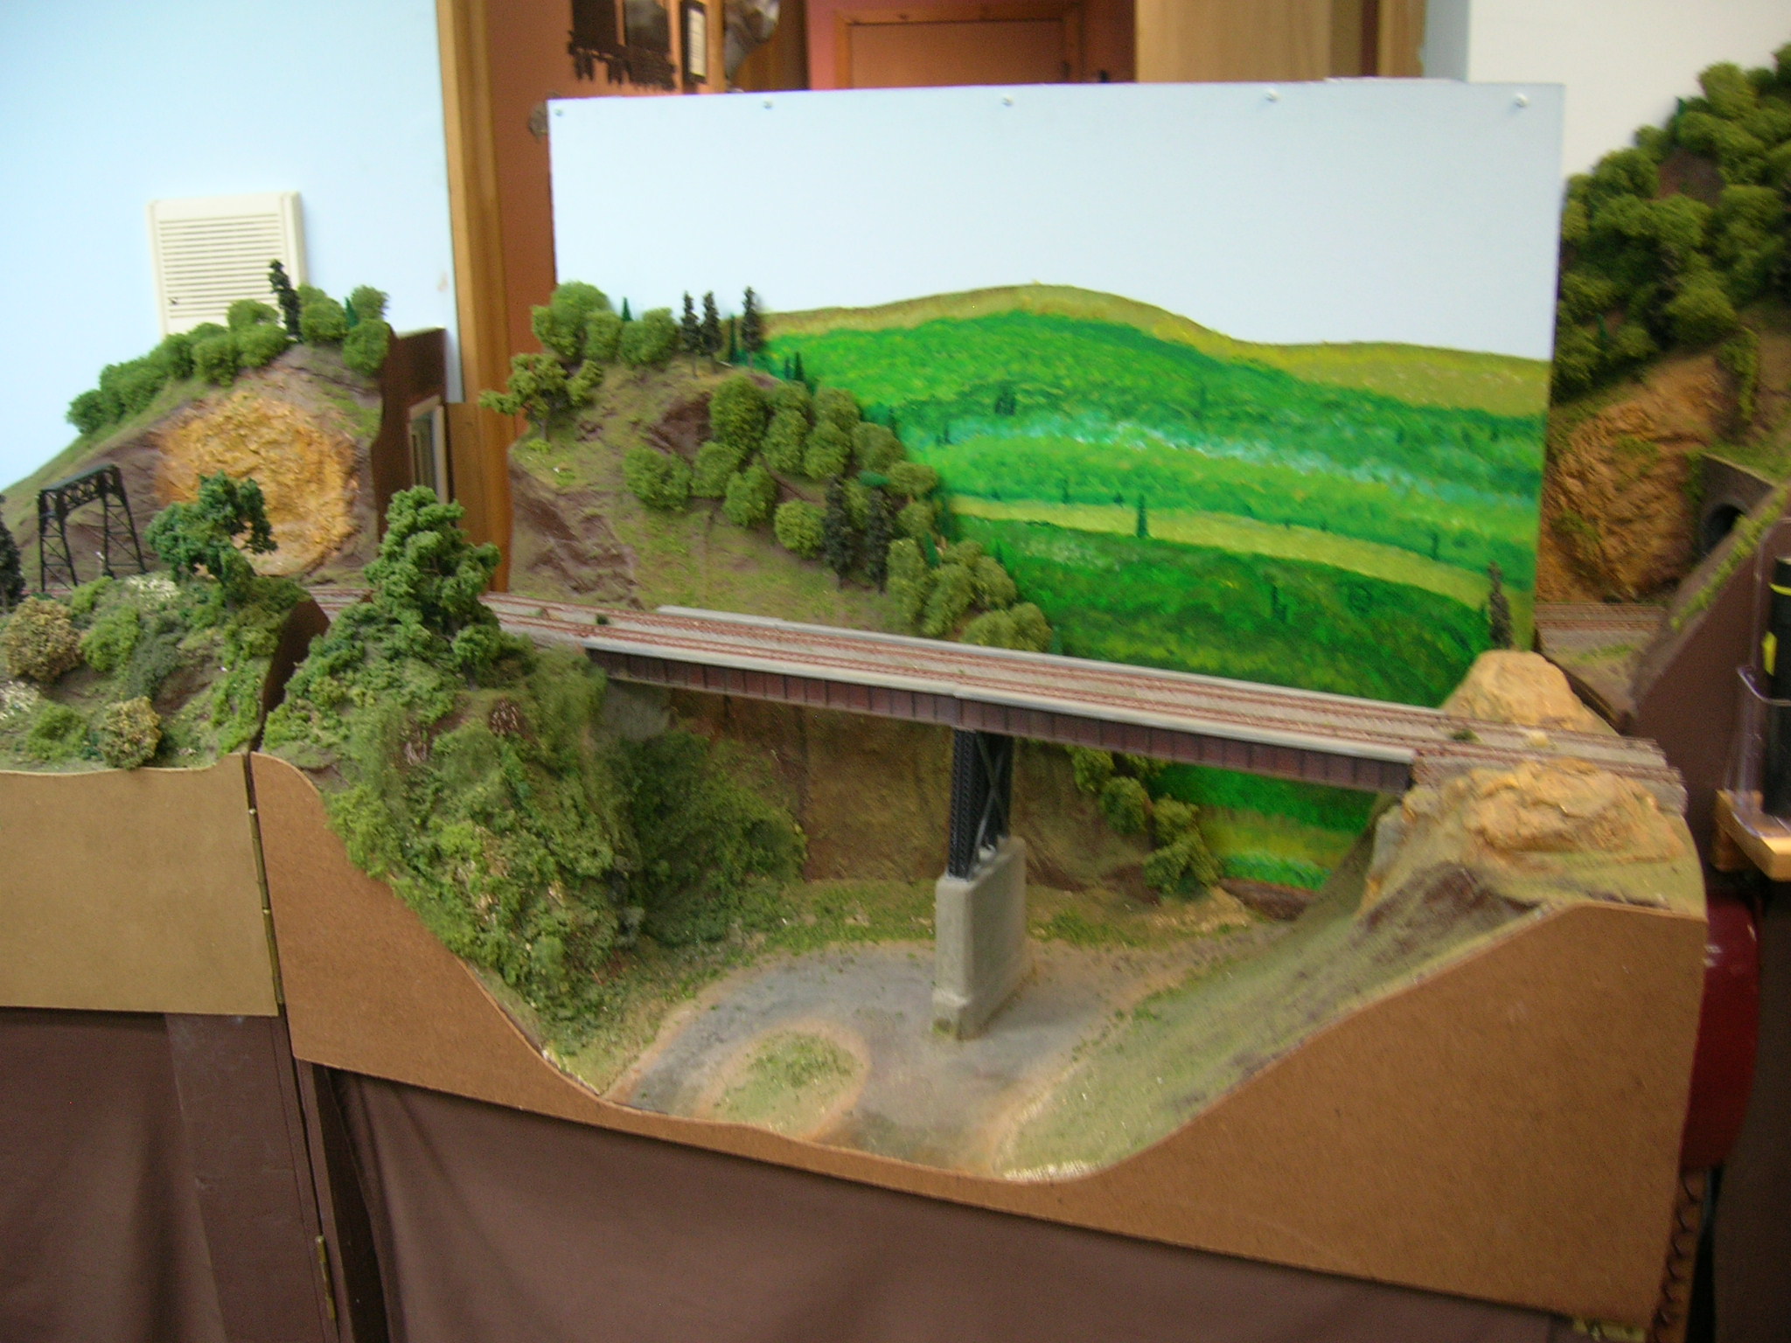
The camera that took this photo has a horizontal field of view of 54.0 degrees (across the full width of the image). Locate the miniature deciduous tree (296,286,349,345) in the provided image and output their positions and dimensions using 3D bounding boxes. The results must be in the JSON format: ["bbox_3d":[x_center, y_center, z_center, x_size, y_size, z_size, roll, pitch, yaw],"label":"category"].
[{"bbox_3d":[-0.540,-0.336,1.660,0.048,0.056,0.048,-1,15,0],"label":"miniature deciduous tree"}]

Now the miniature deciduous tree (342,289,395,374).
[{"bbox_3d":[-0.480,-0.310,1.600,0.045,0.082,0.043,-1,15,0],"label":"miniature deciduous tree"}]

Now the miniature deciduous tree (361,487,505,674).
[{"bbox_3d":[-0.333,-0.065,1.265,0.098,0.134,0.088,-1,15,0],"label":"miniature deciduous tree"}]

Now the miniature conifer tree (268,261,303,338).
[{"bbox_3d":[-0.574,-0.350,1.655,0.030,0.072,0.030,-1,15,0],"label":"miniature conifer tree"}]

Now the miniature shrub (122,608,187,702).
[{"bbox_3d":[-0.535,-0.012,1.270,0.047,0.061,0.046,0,17,3],"label":"miniature shrub"}]

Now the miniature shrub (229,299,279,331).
[{"bbox_3d":[-0.598,-0.328,1.640,0.049,0.042,0.046,0,17,3],"label":"miniature shrub"}]

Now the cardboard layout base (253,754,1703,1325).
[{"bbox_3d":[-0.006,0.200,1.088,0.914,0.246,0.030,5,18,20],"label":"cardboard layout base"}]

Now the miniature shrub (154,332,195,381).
[{"bbox_3d":[-0.670,-0.293,1.635,0.038,0.045,0.038,-1,15,0],"label":"miniature shrub"}]

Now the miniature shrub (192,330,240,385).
[{"bbox_3d":[-0.626,-0.289,1.620,0.043,0.049,0.043,-1,15,0],"label":"miniature shrub"}]

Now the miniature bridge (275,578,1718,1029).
[{"bbox_3d":[-0.001,0.111,1.258,1.025,0.250,0.143,8,18,30],"label":"miniature bridge"}]

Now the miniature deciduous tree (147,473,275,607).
[{"bbox_3d":[-0.514,-0.099,1.320,0.099,0.094,0.082,0,17,3],"label":"miniature deciduous tree"}]

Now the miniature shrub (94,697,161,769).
[{"bbox_3d":[-0.513,0.042,1.175,0.043,0.047,0.043,-1,15,0],"label":"miniature shrub"}]

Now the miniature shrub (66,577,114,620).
[{"bbox_3d":[-0.641,-0.058,1.400,0.038,0.035,0.038,-1,15,0],"label":"miniature shrub"}]

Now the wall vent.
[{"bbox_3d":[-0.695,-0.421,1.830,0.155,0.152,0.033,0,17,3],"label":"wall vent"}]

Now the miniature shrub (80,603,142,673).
[{"bbox_3d":[-0.571,-0.024,1.280,0.045,0.047,0.044,0,17,3],"label":"miniature shrub"}]

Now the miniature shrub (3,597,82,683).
[{"bbox_3d":[-0.618,-0.023,1.275,0.057,0.058,0.056,0,17,3],"label":"miniature shrub"}]

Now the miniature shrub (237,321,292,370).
[{"bbox_3d":[-0.586,-0.302,1.630,0.049,0.045,0.049,-1,15,0],"label":"miniature shrub"}]

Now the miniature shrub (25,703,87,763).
[{"bbox_3d":[-0.587,0.043,1.230,0.043,0.039,0.042,0,17,3],"label":"miniature shrub"}]

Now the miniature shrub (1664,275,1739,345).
[{"bbox_3d":[0.706,-0.316,1.540,0.063,0.058,0.058,0,17,3],"label":"miniature shrub"}]

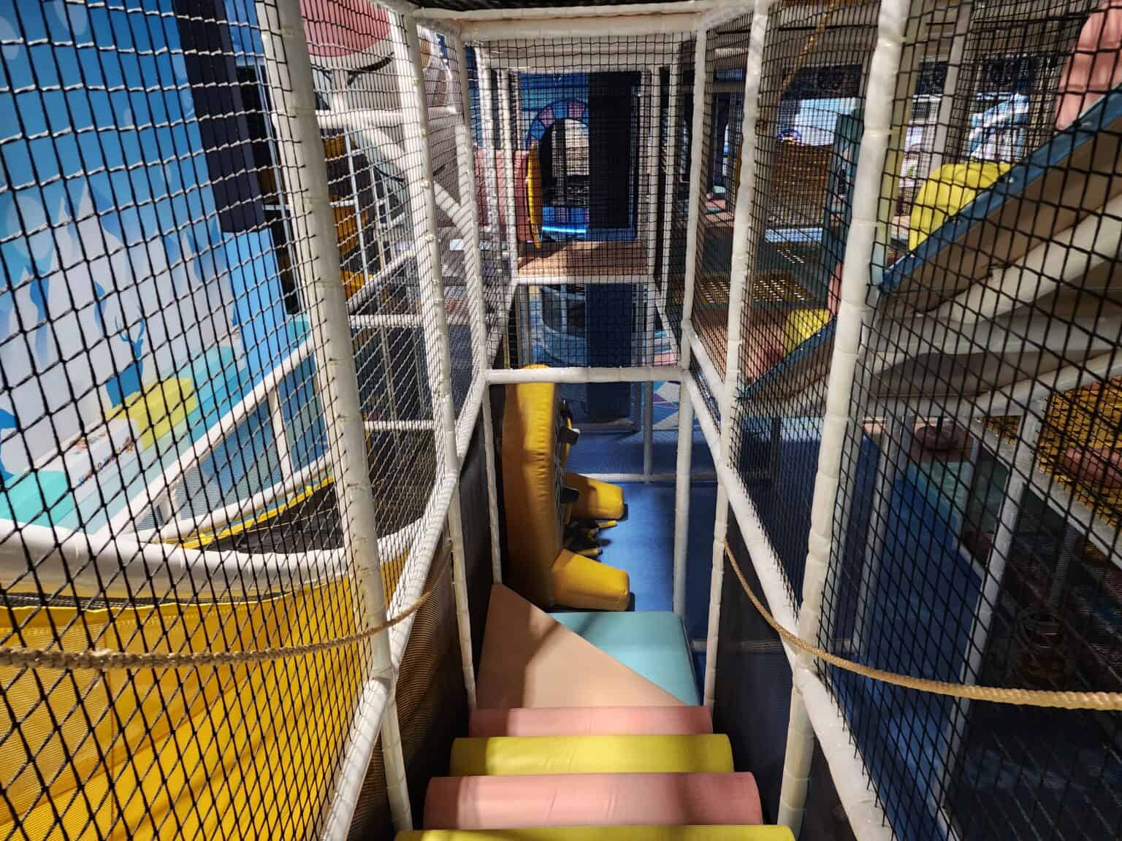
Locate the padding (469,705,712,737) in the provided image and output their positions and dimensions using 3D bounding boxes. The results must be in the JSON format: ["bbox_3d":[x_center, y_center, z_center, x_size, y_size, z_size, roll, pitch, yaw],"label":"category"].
[{"bbox_3d":[0.139,1.538,3.558,1.150,0.240,0.390,-1,22,2],"label":"padding"}]

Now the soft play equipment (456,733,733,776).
[{"bbox_3d":[0.123,1.483,3.065,1.150,0.240,0.390,-1,22,2],"label":"soft play equipment"}]

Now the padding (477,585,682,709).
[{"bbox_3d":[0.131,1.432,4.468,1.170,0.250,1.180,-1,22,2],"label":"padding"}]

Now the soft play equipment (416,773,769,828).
[{"bbox_3d":[0.107,1.418,2.595,1.150,0.240,0.390,-1,22,2],"label":"soft play equipment"}]

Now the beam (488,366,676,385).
[{"bbox_3d":[0.145,-0.270,4.451,1.130,0.085,0.085,-1,22,2],"label":"beam"}]

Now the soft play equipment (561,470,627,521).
[{"bbox_3d":[0.294,0.699,6.997,0.560,0.340,0.310,-1,22,2],"label":"soft play equipment"}]

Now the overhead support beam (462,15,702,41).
[{"bbox_3d":[0.090,-1.973,3.746,1.200,0.088,0.088,-1,22,2],"label":"overhead support beam"}]

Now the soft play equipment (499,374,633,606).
[{"bbox_3d":[0.069,0.363,6.126,0.900,1.640,1.660,-1,22,2],"label":"soft play equipment"}]

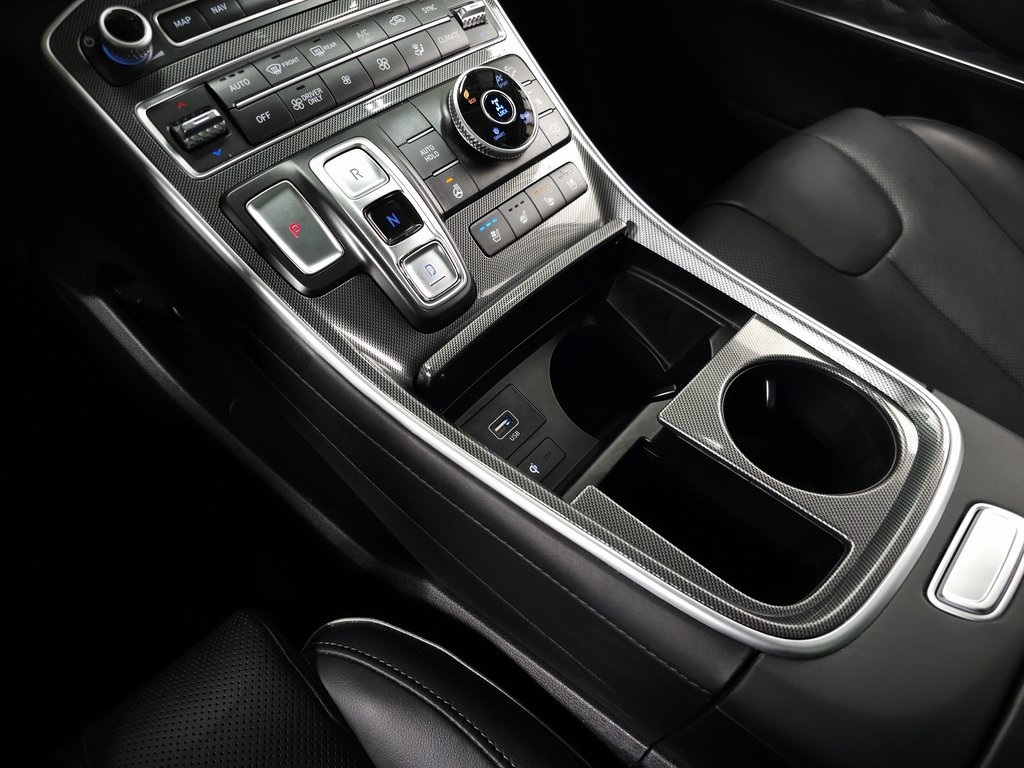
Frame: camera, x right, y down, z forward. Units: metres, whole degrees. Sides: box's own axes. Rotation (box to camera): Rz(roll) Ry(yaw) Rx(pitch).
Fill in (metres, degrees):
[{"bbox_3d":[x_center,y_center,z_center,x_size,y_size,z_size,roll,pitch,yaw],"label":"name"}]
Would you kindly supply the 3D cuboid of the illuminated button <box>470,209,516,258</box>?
[{"bbox_3d":[-0.011,-0.083,0.383,0.024,0.006,0.021,-39,95,-31],"label":"illuminated button"}]

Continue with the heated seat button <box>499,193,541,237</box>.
[{"bbox_3d":[0.004,-0.097,0.396,0.023,0.006,0.021,-39,95,-31],"label":"heated seat button"}]

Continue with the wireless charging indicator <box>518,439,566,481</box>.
[{"bbox_3d":[0.017,0.043,0.376,0.015,0.005,0.025,45,58,9],"label":"wireless charging indicator"}]

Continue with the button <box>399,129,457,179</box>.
[{"bbox_3d":[-0.046,-0.125,0.374,0.026,0.006,0.021,-39,95,-31],"label":"button"}]

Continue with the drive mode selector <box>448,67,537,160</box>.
[{"bbox_3d":[-0.011,-0.152,0.388,0.053,0.017,0.053,8,71,-26],"label":"drive mode selector"}]

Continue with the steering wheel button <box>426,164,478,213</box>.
[{"bbox_3d":[-0.034,-0.107,0.376,0.027,0.006,0.020,-39,95,-31],"label":"steering wheel button"}]

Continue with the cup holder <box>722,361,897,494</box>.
[{"bbox_3d":[0.149,0.044,0.373,0.086,0.070,0.086,2,48,-2],"label":"cup holder"}]

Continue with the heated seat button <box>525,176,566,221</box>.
[{"bbox_3d":[0.019,-0.110,0.408,0.024,0.006,0.020,-39,95,-31],"label":"heated seat button"}]

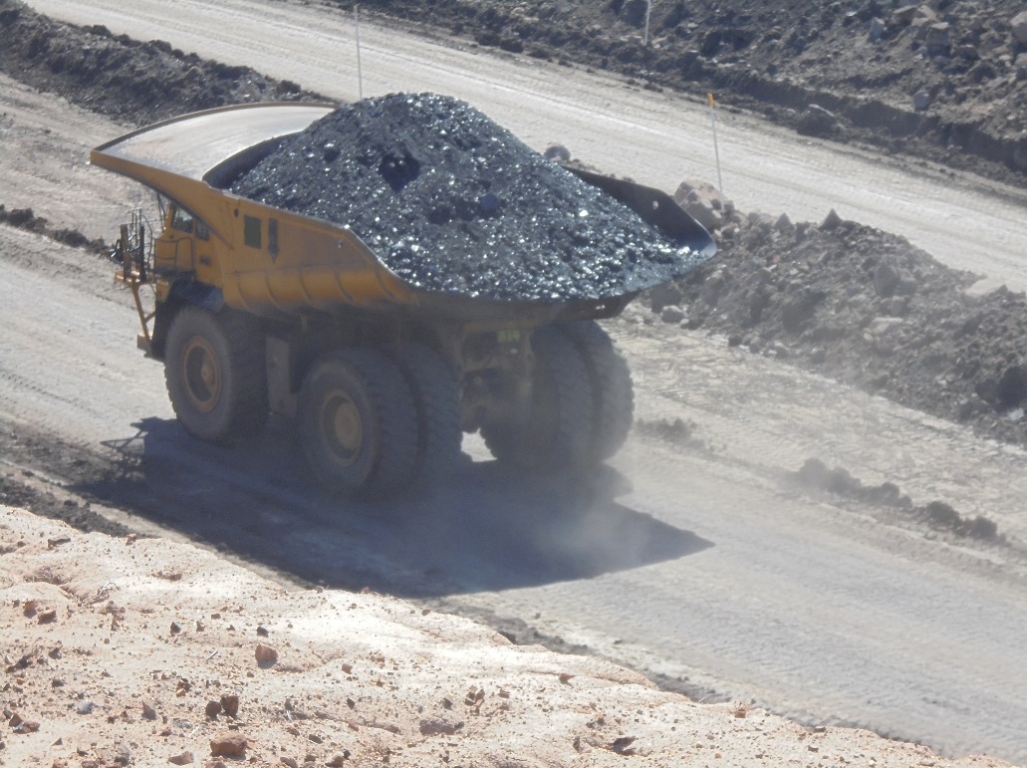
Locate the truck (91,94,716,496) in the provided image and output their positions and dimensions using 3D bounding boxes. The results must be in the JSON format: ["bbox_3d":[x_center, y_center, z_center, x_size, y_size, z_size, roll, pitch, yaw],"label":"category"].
[{"bbox_3d":[-2.754,-2.484,102.860,8.300,8.050,12.700,-9,16,-35],"label":"truck"}]

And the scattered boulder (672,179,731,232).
[{"bbox_3d":[4.946,-4.635,120.300,1.550,1.200,1.350,1,13,0],"label":"scattered boulder"}]

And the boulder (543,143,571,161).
[{"bbox_3d":[1.171,-6.331,126.500,0.740,0.540,0.660,1,13,0],"label":"boulder"}]

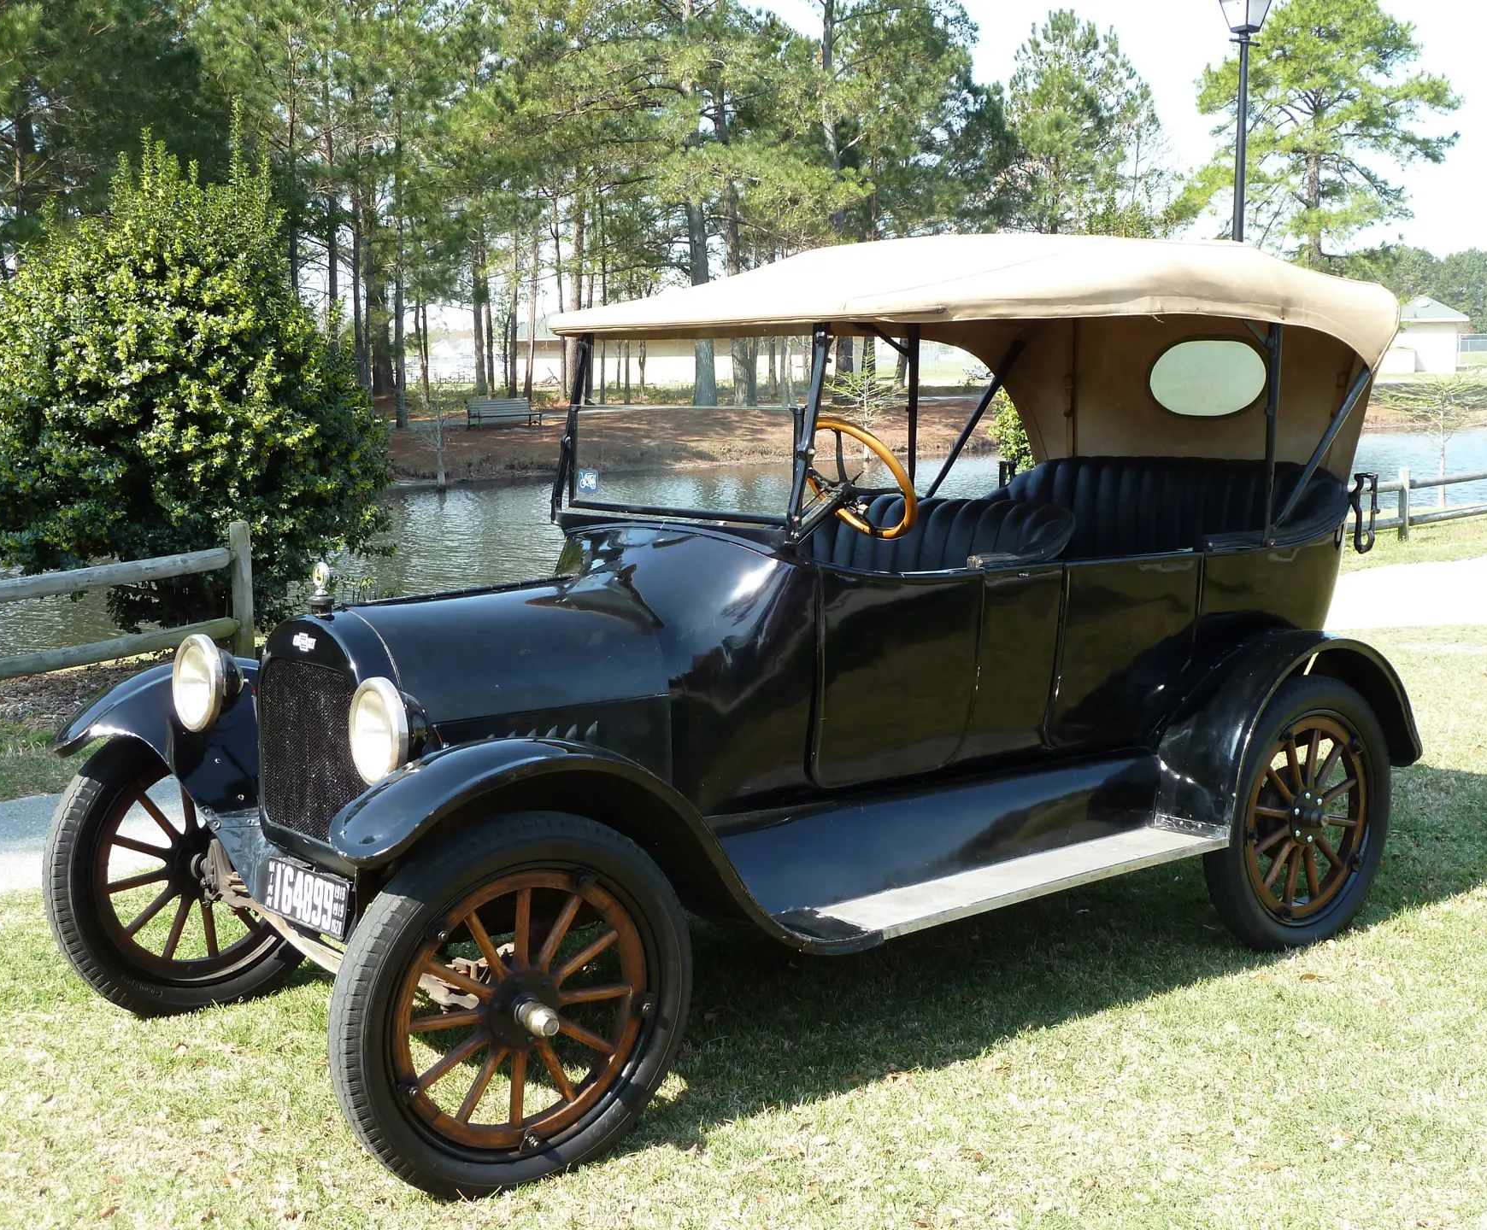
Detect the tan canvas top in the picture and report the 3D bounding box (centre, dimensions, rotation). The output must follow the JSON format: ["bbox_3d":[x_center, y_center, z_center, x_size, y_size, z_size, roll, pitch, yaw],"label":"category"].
[{"bbox_3d":[0.685,-0.880,5.561,2.237,0.406,1.257,-6,9,-39],"label":"tan canvas top"}]

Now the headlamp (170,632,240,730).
[{"bbox_3d":[-1.208,0.154,4.617,0.140,0.218,0.218,-6,9,-39],"label":"headlamp"}]

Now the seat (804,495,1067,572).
[{"bbox_3d":[0.376,-0.006,5.412,0.594,0.614,1.119,-6,9,-39],"label":"seat"}]

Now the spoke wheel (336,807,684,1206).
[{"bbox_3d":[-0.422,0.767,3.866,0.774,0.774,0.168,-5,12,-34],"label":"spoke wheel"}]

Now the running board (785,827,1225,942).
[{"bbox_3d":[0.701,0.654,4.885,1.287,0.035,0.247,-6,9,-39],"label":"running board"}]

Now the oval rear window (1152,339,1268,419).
[{"bbox_3d":[1.441,-0.740,6.209,0.025,0.253,0.451,15,-4,-40],"label":"oval rear window"}]

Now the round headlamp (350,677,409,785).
[{"bbox_3d":[-0.691,0.237,4.044,0.140,0.218,0.218,-6,9,-39],"label":"round headlamp"}]

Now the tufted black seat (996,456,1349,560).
[{"bbox_3d":[1.138,-0.139,6.031,0.673,0.673,1.228,-6,9,-39],"label":"tufted black seat"}]

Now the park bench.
[{"bbox_3d":[-6.278,-5.257,52.000,1.850,0.820,0.630,-6,9,-35],"label":"park bench"}]

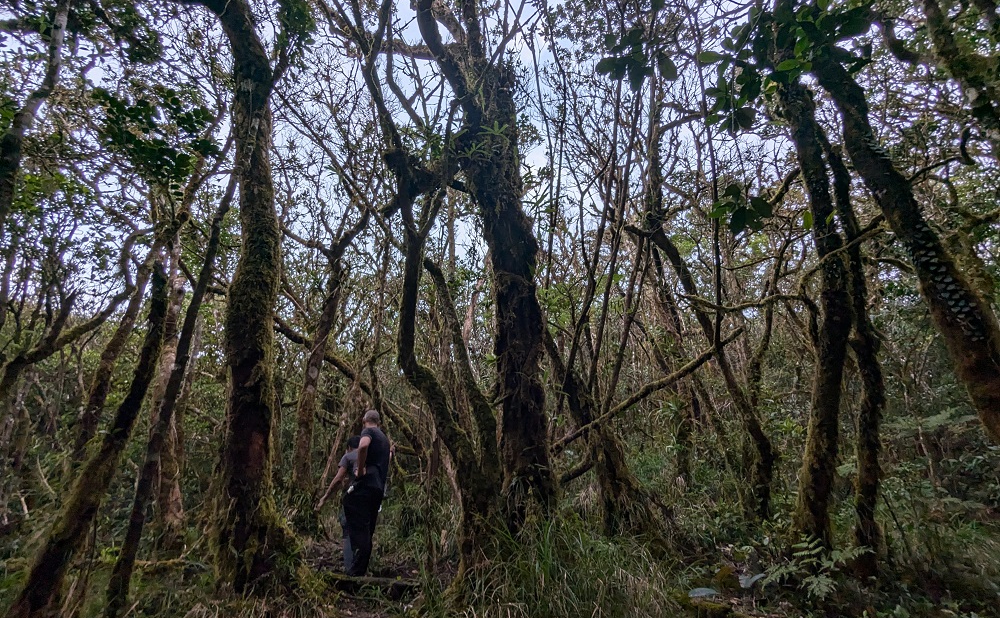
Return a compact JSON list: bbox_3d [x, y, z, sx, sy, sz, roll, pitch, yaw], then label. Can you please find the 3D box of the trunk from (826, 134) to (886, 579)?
[{"bbox_3d":[4.019,0.305,5.266,0.700,4.930,0.420,0,-13,0],"label":"trunk"}]

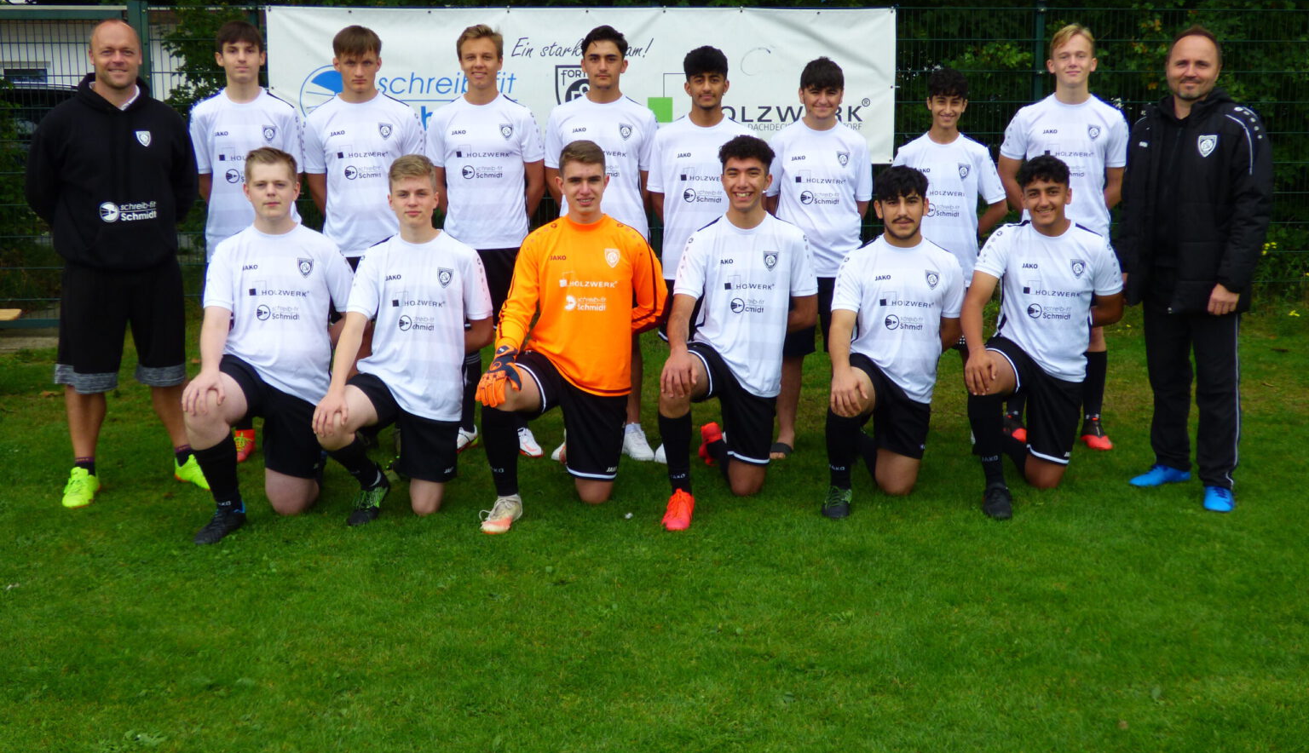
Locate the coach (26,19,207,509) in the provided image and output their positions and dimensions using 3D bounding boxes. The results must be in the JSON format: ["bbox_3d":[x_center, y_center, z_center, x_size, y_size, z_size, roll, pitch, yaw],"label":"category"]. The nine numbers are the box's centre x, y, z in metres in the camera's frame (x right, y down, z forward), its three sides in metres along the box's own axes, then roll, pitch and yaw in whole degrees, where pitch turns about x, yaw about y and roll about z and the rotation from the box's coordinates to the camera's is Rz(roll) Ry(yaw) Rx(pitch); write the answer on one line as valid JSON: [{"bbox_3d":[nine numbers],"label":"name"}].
[{"bbox_3d":[-2.010,-0.430,5.518,0.625,1.762,0.477,-3,10,-18],"label":"coach"}]

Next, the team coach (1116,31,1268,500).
[{"bbox_3d":[2.005,-0.407,5.443,0.556,1.717,0.437,6,12,32],"label":"team coach"}]

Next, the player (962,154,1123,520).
[{"bbox_3d":[1.436,-0.197,5.561,0.625,1.266,0.953,1,10,8],"label":"player"}]

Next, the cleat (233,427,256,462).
[{"bbox_3d":[-1.736,0.281,6.177,0.105,0.115,0.285,0,9,3],"label":"cleat"}]

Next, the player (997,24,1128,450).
[{"bbox_3d":[1.719,-0.588,6.270,0.557,1.765,0.360,1,9,6],"label":"player"}]

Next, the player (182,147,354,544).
[{"bbox_3d":[-1.301,-0.155,5.204,0.520,1.289,0.880,-1,9,-2],"label":"player"}]

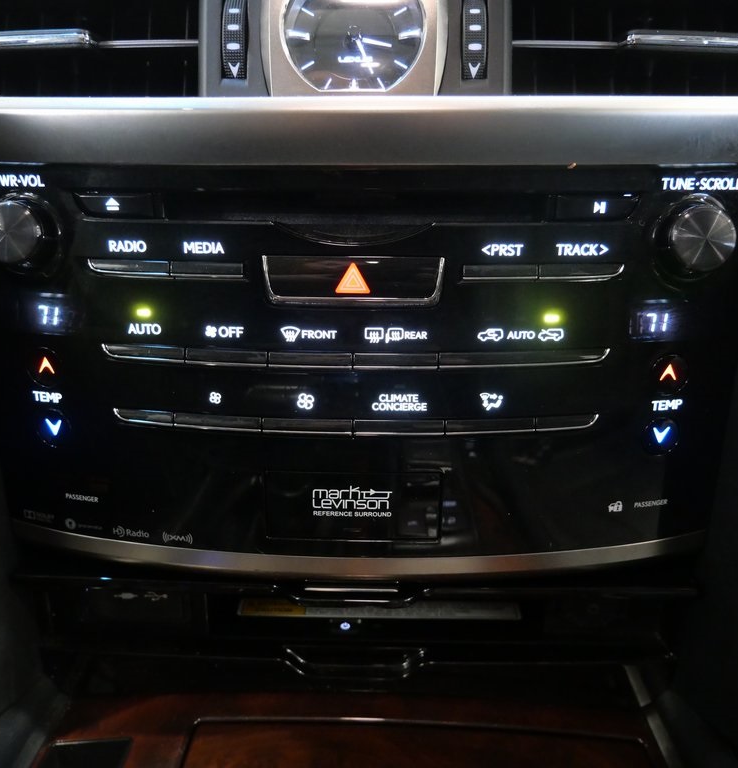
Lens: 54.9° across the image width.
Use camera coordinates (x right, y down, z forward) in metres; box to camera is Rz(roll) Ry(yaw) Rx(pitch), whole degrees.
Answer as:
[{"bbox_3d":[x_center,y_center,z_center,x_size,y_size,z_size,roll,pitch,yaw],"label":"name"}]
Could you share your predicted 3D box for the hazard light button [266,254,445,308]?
[{"bbox_3d":[-0.006,-0.037,0.256,0.064,0.018,0.007,1,13,3],"label":"hazard light button"}]

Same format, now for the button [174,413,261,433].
[{"bbox_3d":[-0.058,0.014,0.273,0.035,0.006,0.006,2,13,8],"label":"button"}]

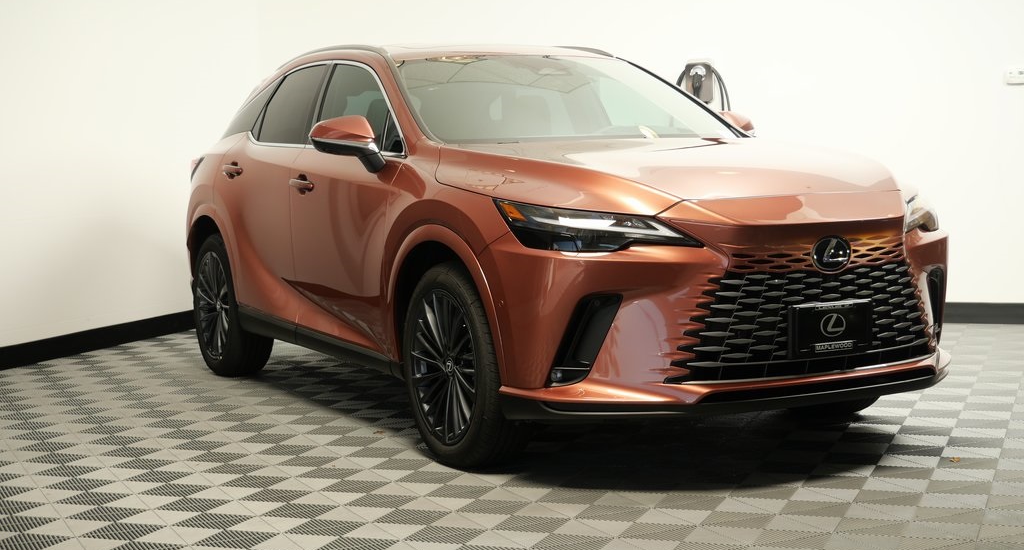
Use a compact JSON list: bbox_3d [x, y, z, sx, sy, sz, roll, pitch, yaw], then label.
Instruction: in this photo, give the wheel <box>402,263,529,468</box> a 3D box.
[{"bbox_3d":[-0.164,0.322,4.919,0.240,0.760,0.760,-3,5,-27],"label":"wheel"}]

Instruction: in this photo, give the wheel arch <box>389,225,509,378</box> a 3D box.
[{"bbox_3d":[-0.224,0.079,4.826,0.130,0.530,0.950,-4,5,-28],"label":"wheel arch"}]

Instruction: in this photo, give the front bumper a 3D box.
[{"bbox_3d":[0.877,0.130,4.707,1.880,0.650,0.670,-4,5,-28],"label":"front bumper"}]

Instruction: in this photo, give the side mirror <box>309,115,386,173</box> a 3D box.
[{"bbox_3d":[-0.662,-0.522,5.404,0.250,0.210,0.190,-4,5,-28],"label":"side mirror"}]

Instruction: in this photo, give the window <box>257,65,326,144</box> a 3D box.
[{"bbox_3d":[-1.060,-0.799,6.538,0.060,0.420,0.860,24,-8,-28],"label":"window"}]

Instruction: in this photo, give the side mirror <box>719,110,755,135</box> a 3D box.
[{"bbox_3d":[1.042,-0.656,6.375,0.250,0.210,0.190,-4,5,-28],"label":"side mirror"}]

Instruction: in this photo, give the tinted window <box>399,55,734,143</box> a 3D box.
[{"bbox_3d":[0.233,-0.762,5.805,1.440,0.150,0.980,-4,33,-28],"label":"tinted window"}]

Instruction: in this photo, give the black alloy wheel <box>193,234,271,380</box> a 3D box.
[{"bbox_3d":[-1.534,0.164,7.413,0.240,0.760,0.760,-4,5,-28],"label":"black alloy wheel"}]

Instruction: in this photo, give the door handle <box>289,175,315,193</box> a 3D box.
[{"bbox_3d":[-0.934,-0.400,6.062,0.060,0.075,0.240,-4,5,-28],"label":"door handle"}]

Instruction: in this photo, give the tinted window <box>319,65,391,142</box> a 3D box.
[{"bbox_3d":[-0.656,-0.732,5.793,0.060,0.440,1.000,24,-8,-28],"label":"tinted window"}]

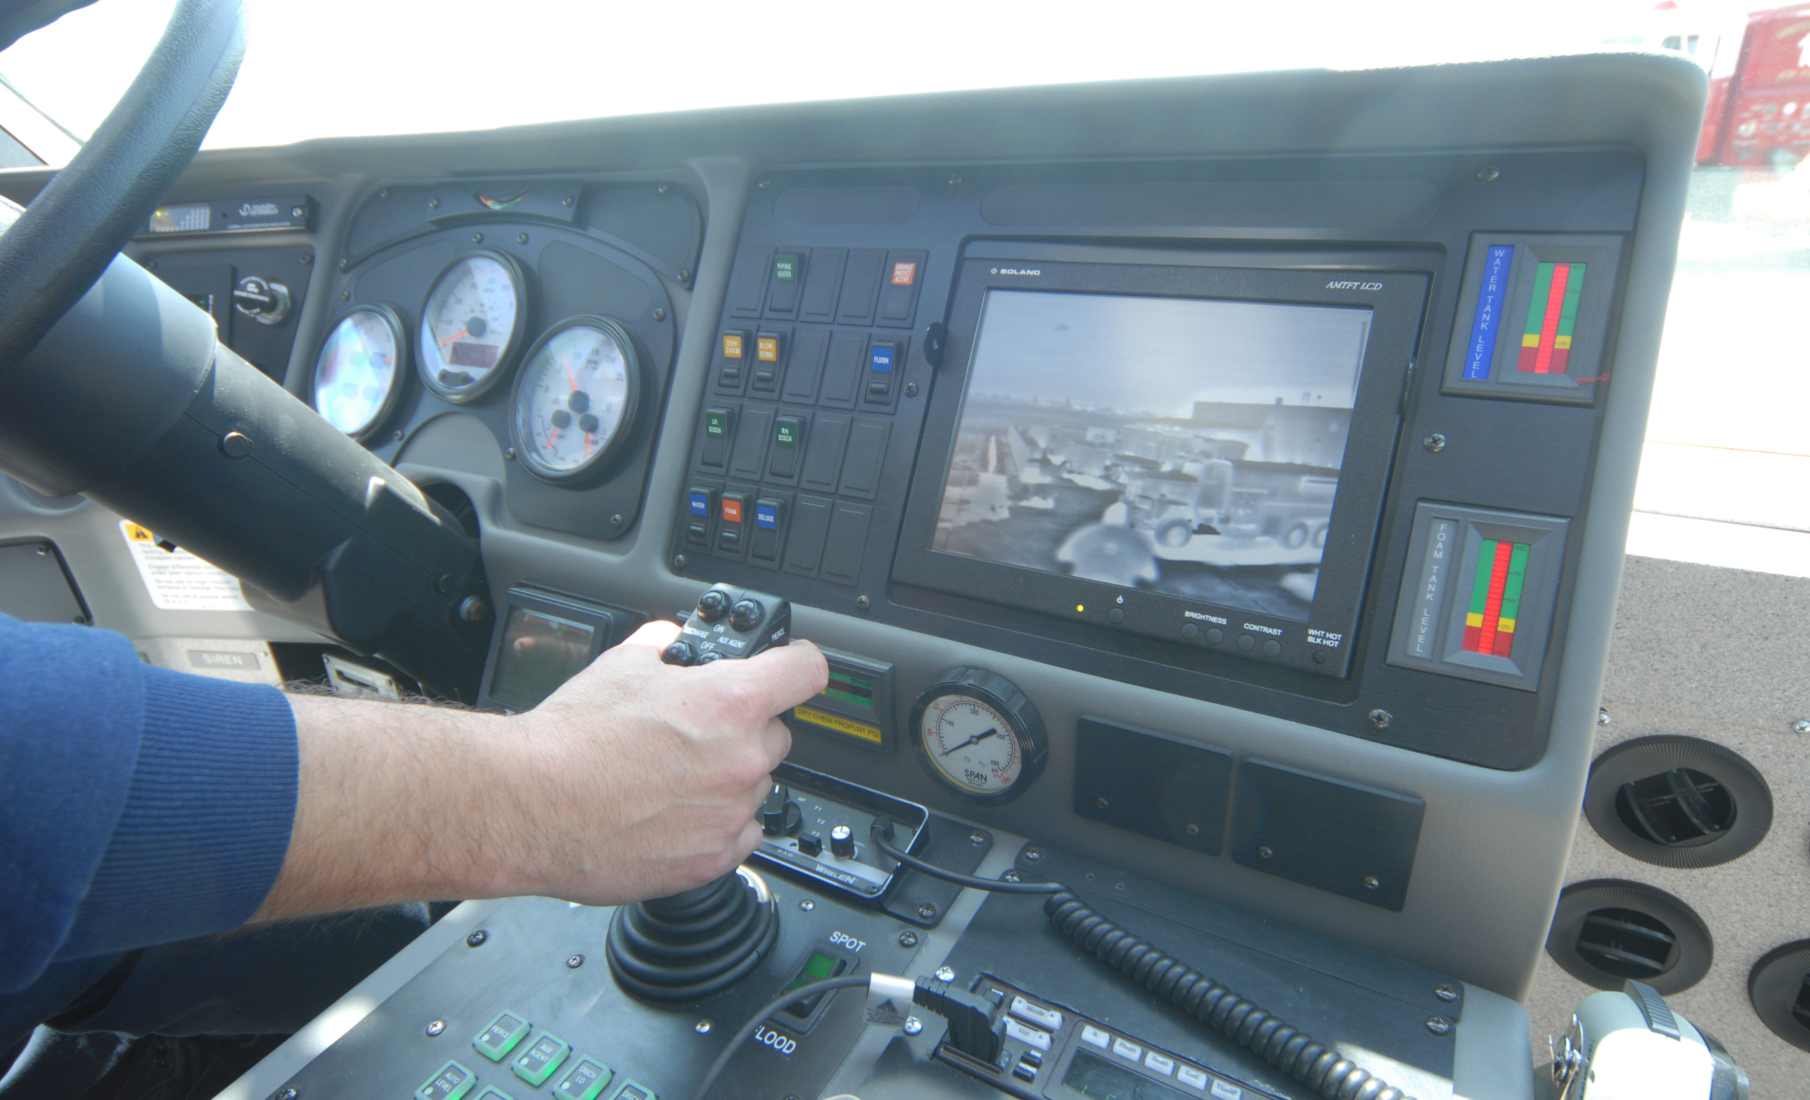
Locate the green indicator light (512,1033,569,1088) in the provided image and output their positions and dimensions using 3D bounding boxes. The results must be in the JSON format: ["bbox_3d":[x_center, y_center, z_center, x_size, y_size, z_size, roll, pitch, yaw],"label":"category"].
[{"bbox_3d":[-0.170,0.236,0.423,0.018,0.006,0.021,12,30,28],"label":"green indicator light"}]

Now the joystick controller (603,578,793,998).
[{"bbox_3d":[-0.102,0.117,0.463,0.092,0.188,0.100,15,18,25],"label":"joystick controller"}]

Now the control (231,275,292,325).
[{"bbox_3d":[-0.593,-0.230,0.835,0.037,0.037,0.033,-1,1,2],"label":"control"}]

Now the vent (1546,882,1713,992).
[{"bbox_3d":[0.502,0.271,0.633,0.095,0.095,0.020,11,21,26],"label":"vent"}]

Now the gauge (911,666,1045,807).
[{"bbox_3d":[0.042,0.106,0.518,0.078,0.078,0.024,12,24,27],"label":"gauge"}]

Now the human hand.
[{"bbox_3d":[-0.112,0.100,0.432,0.145,0.115,0.092,-2,26,2],"label":"human hand"}]

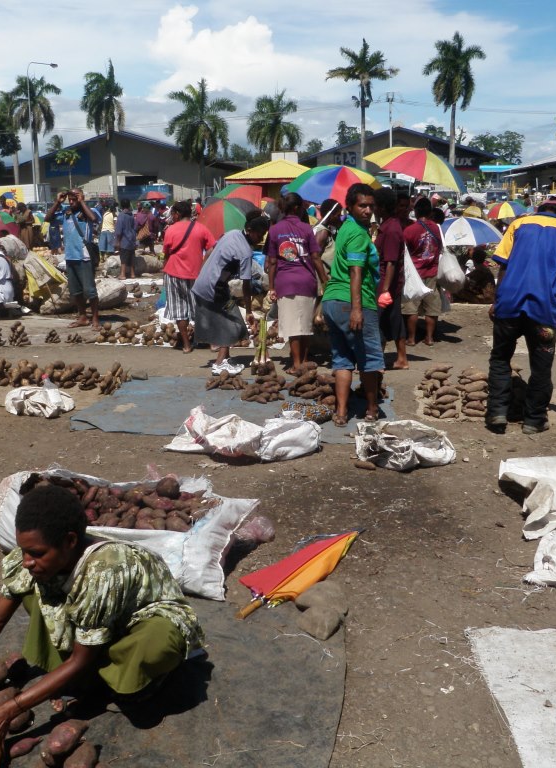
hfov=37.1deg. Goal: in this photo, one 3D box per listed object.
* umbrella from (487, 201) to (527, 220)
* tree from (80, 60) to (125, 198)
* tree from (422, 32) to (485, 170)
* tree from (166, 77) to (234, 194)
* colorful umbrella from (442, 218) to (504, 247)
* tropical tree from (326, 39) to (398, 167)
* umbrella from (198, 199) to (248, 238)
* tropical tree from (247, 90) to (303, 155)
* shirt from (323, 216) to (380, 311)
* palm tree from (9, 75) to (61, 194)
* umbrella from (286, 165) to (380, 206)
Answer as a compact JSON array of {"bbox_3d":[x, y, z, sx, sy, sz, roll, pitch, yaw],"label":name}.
[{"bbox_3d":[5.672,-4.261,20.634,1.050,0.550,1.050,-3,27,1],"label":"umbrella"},{"bbox_3d":[-12.917,-18.417,63.306,3.400,11.890,3.600,-1,13,0],"label":"tree"},{"bbox_3d":[12.693,-18.902,61.352,4.484,13.215,4.484,0,13,0],"label":"tree"},{"bbox_3d":[-5.749,-17.796,63.142,5.200,10.400,5.200,-1,13,0],"label":"tree"},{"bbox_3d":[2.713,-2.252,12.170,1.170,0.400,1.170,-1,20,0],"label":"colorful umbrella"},{"bbox_3d":[6.369,-19.004,62.411,5.300,13.190,5.300,-1,12,0],"label":"tropical tree"},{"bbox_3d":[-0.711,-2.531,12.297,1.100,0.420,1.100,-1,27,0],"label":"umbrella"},{"bbox_3d":[-0.289,-19.174,69.489,4.623,10.189,4.623,0,13,0],"label":"tropical tree"},{"bbox_3d":[0.493,-0.814,5.593,0.280,0.610,0.410,-5,13,-18],"label":"shirt"},{"bbox_3d":[-20.577,-20.355,71.275,4.310,11.713,4.310,0,13,0],"label":"palm tree"},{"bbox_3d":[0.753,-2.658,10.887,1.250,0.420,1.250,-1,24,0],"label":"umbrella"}]

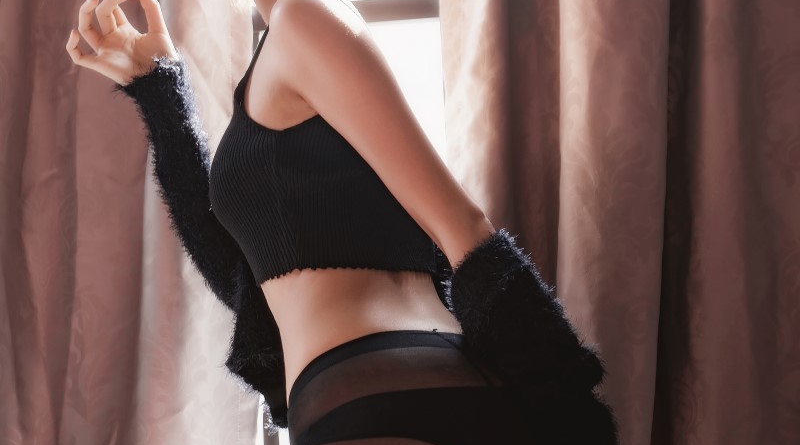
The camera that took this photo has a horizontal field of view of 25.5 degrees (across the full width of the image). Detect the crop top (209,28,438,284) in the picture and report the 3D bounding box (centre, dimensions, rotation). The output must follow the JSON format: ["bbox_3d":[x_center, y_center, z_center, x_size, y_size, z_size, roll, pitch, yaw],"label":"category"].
[{"bbox_3d":[-0.096,-0.086,1.870,0.220,0.310,0.280,-11,-2,26],"label":"crop top"}]

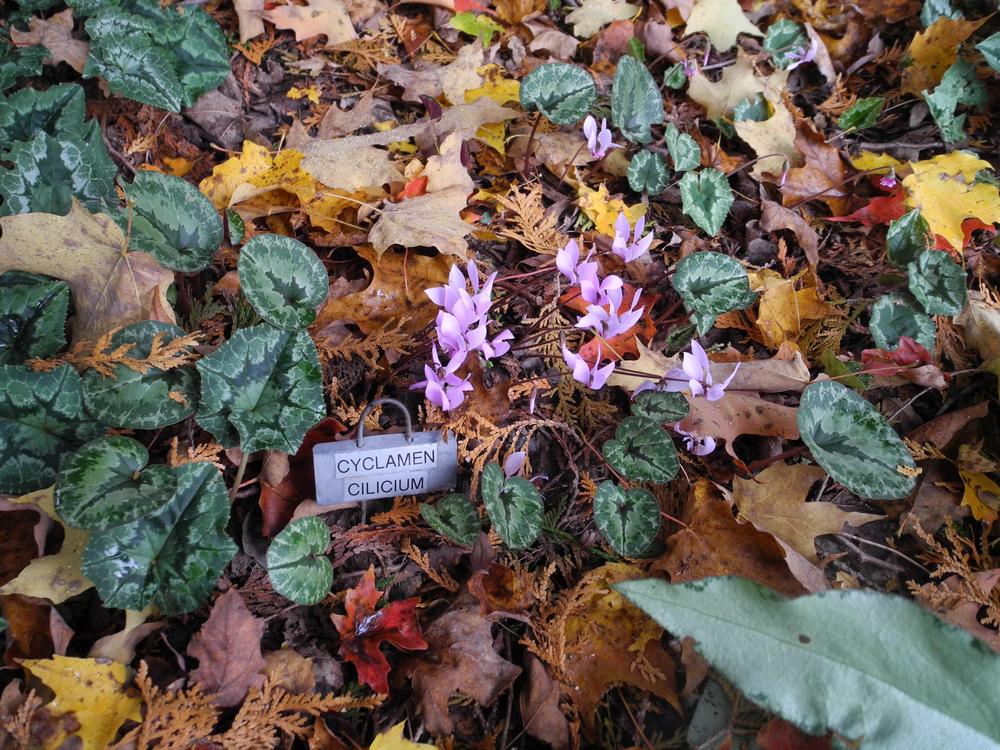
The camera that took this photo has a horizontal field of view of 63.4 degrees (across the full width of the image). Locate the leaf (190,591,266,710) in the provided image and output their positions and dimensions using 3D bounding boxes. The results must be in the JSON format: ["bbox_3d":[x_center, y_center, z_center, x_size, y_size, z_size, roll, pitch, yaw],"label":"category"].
[{"bbox_3d":[-0.130,0.129,0.387,0.037,0.014,0.055,-1,60,-4],"label":"leaf"}]

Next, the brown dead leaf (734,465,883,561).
[{"bbox_3d":[0.181,0.082,0.482,0.085,0.021,0.057,13,65,14],"label":"brown dead leaf"}]

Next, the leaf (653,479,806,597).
[{"bbox_3d":[0.141,0.108,0.477,0.085,0.023,0.073,24,64,17],"label":"leaf"}]

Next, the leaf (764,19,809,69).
[{"bbox_3d":[0.270,-0.314,0.763,0.042,0.008,0.043,-36,76,3],"label":"leaf"}]

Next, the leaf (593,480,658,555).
[{"bbox_3d":[0.066,0.074,0.420,0.035,0.014,0.040,0,66,0],"label":"leaf"}]

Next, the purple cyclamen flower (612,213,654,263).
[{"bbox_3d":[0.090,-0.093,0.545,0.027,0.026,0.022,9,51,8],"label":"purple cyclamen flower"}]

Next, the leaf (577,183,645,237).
[{"bbox_3d":[0.087,-0.128,0.613,0.044,0.016,0.057,-18,61,-9],"label":"leaf"}]

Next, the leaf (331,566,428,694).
[{"bbox_3d":[-0.067,0.140,0.444,0.051,0.021,0.070,-7,61,-7],"label":"leaf"}]

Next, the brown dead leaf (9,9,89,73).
[{"bbox_3d":[-0.369,-0.279,0.679,0.057,0.020,0.084,-35,70,-27],"label":"brown dead leaf"}]

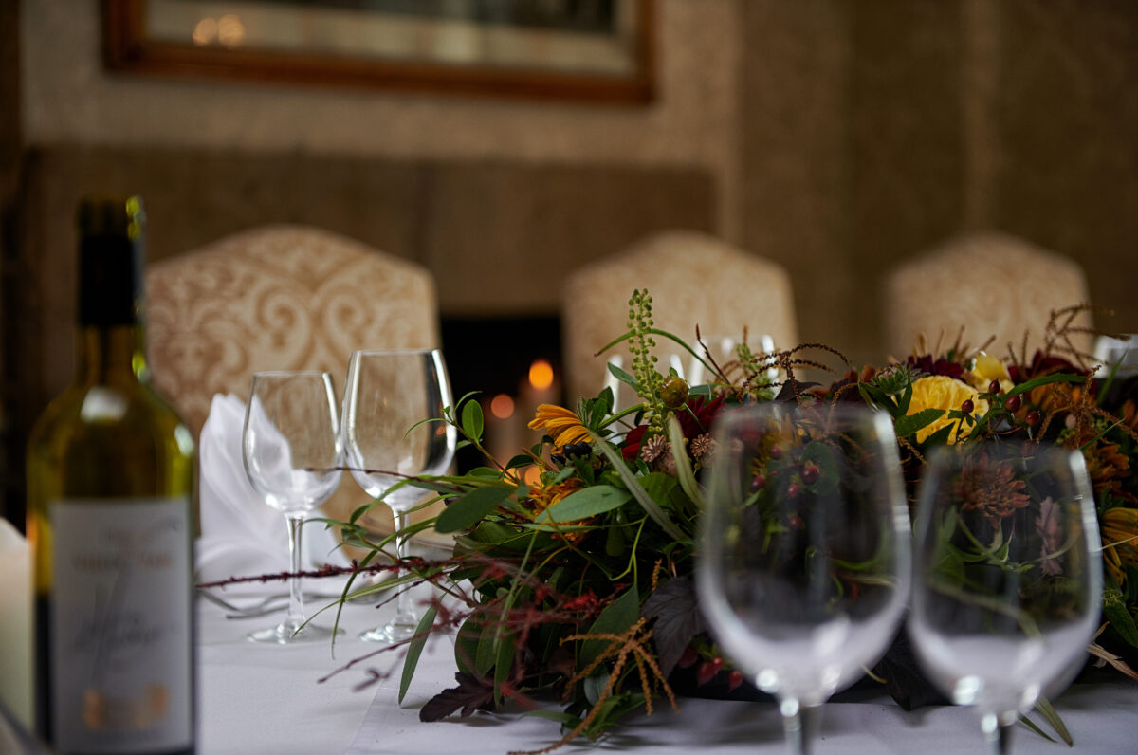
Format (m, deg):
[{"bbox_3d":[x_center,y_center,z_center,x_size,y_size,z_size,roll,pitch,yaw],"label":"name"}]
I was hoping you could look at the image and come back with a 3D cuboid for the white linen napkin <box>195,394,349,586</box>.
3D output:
[{"bbox_3d":[-0.273,0.097,2.002,0.140,0.166,0.110,-2,3,-39],"label":"white linen napkin"}]

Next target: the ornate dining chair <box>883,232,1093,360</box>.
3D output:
[{"bbox_3d":[0.918,0.300,3.819,0.470,1.090,0.610,-2,3,-39],"label":"ornate dining chair"}]

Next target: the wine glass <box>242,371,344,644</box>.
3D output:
[{"bbox_3d":[-0.208,0.095,1.672,0.075,0.199,0.075,0,2,0],"label":"wine glass"}]

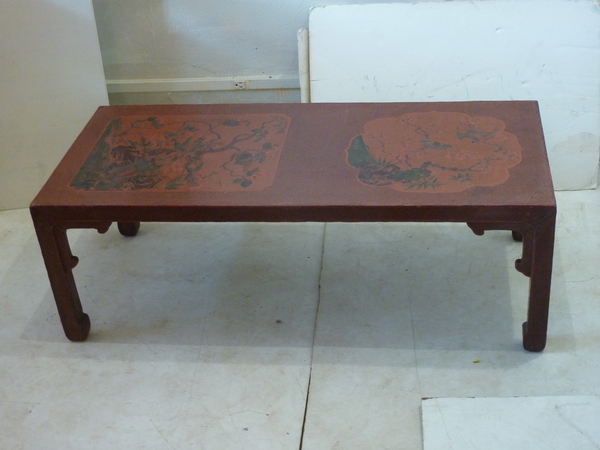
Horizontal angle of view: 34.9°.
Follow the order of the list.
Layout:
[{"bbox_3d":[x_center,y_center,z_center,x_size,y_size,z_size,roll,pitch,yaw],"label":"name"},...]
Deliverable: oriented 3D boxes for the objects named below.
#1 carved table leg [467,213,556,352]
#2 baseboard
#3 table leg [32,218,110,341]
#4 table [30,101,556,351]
[{"bbox_3d":[0.437,0.115,2.010,0.173,0.344,0.056,0,32,9],"label":"carved table leg"},{"bbox_3d":[-0.284,-0.408,2.775,0.573,0.032,0.019,0,32,9],"label":"baseboard"},{"bbox_3d":[-0.473,0.114,2.148,0.169,0.339,0.056,0,32,9],"label":"table leg"},{"bbox_3d":[0.009,-0.012,2.251,1.092,0.368,0.486,0,32,9],"label":"table"}]

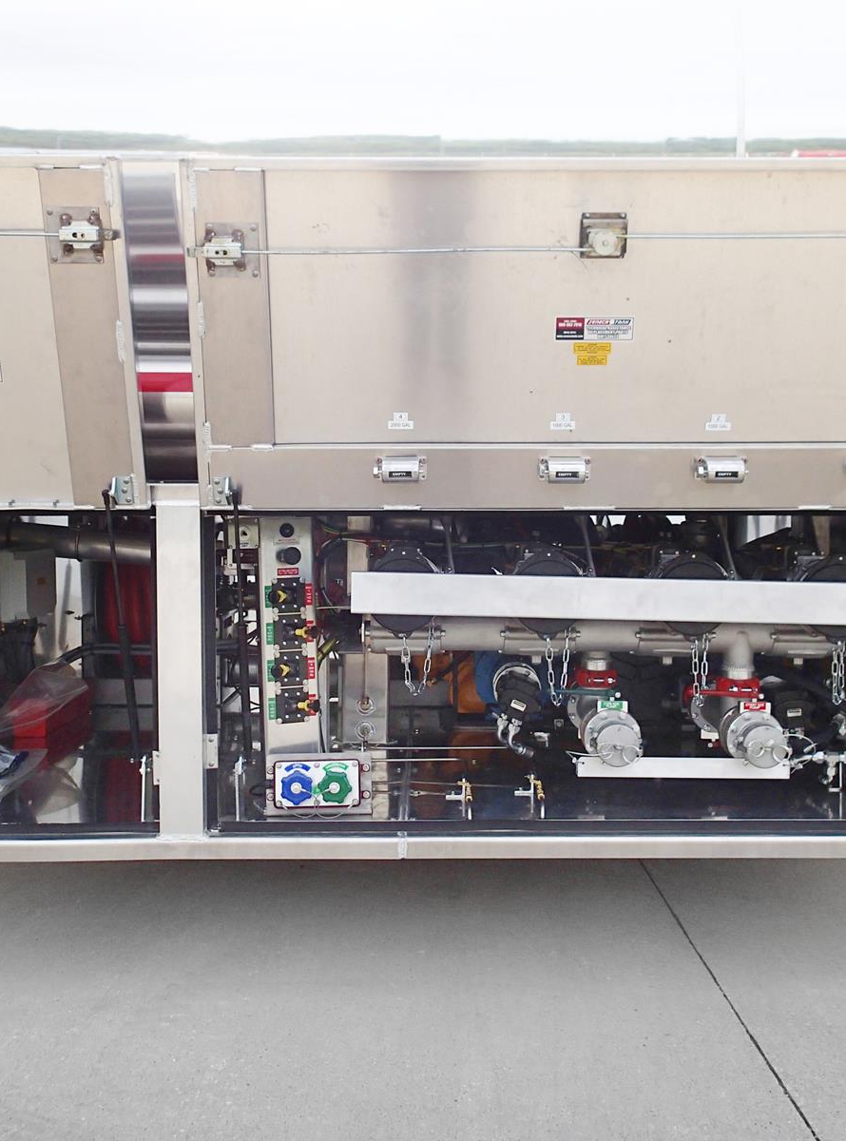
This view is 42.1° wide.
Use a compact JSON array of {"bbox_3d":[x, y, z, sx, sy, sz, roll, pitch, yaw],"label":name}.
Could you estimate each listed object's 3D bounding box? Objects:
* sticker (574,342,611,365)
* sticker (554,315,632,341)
[{"bbox_3d":[0.385,-0.488,2.486,0.084,0.051,0.004,0,17,0],"label":"sticker"},{"bbox_3d":[0.387,-0.542,2.470,0.177,0.058,0.004,0,17,0],"label":"sticker"}]

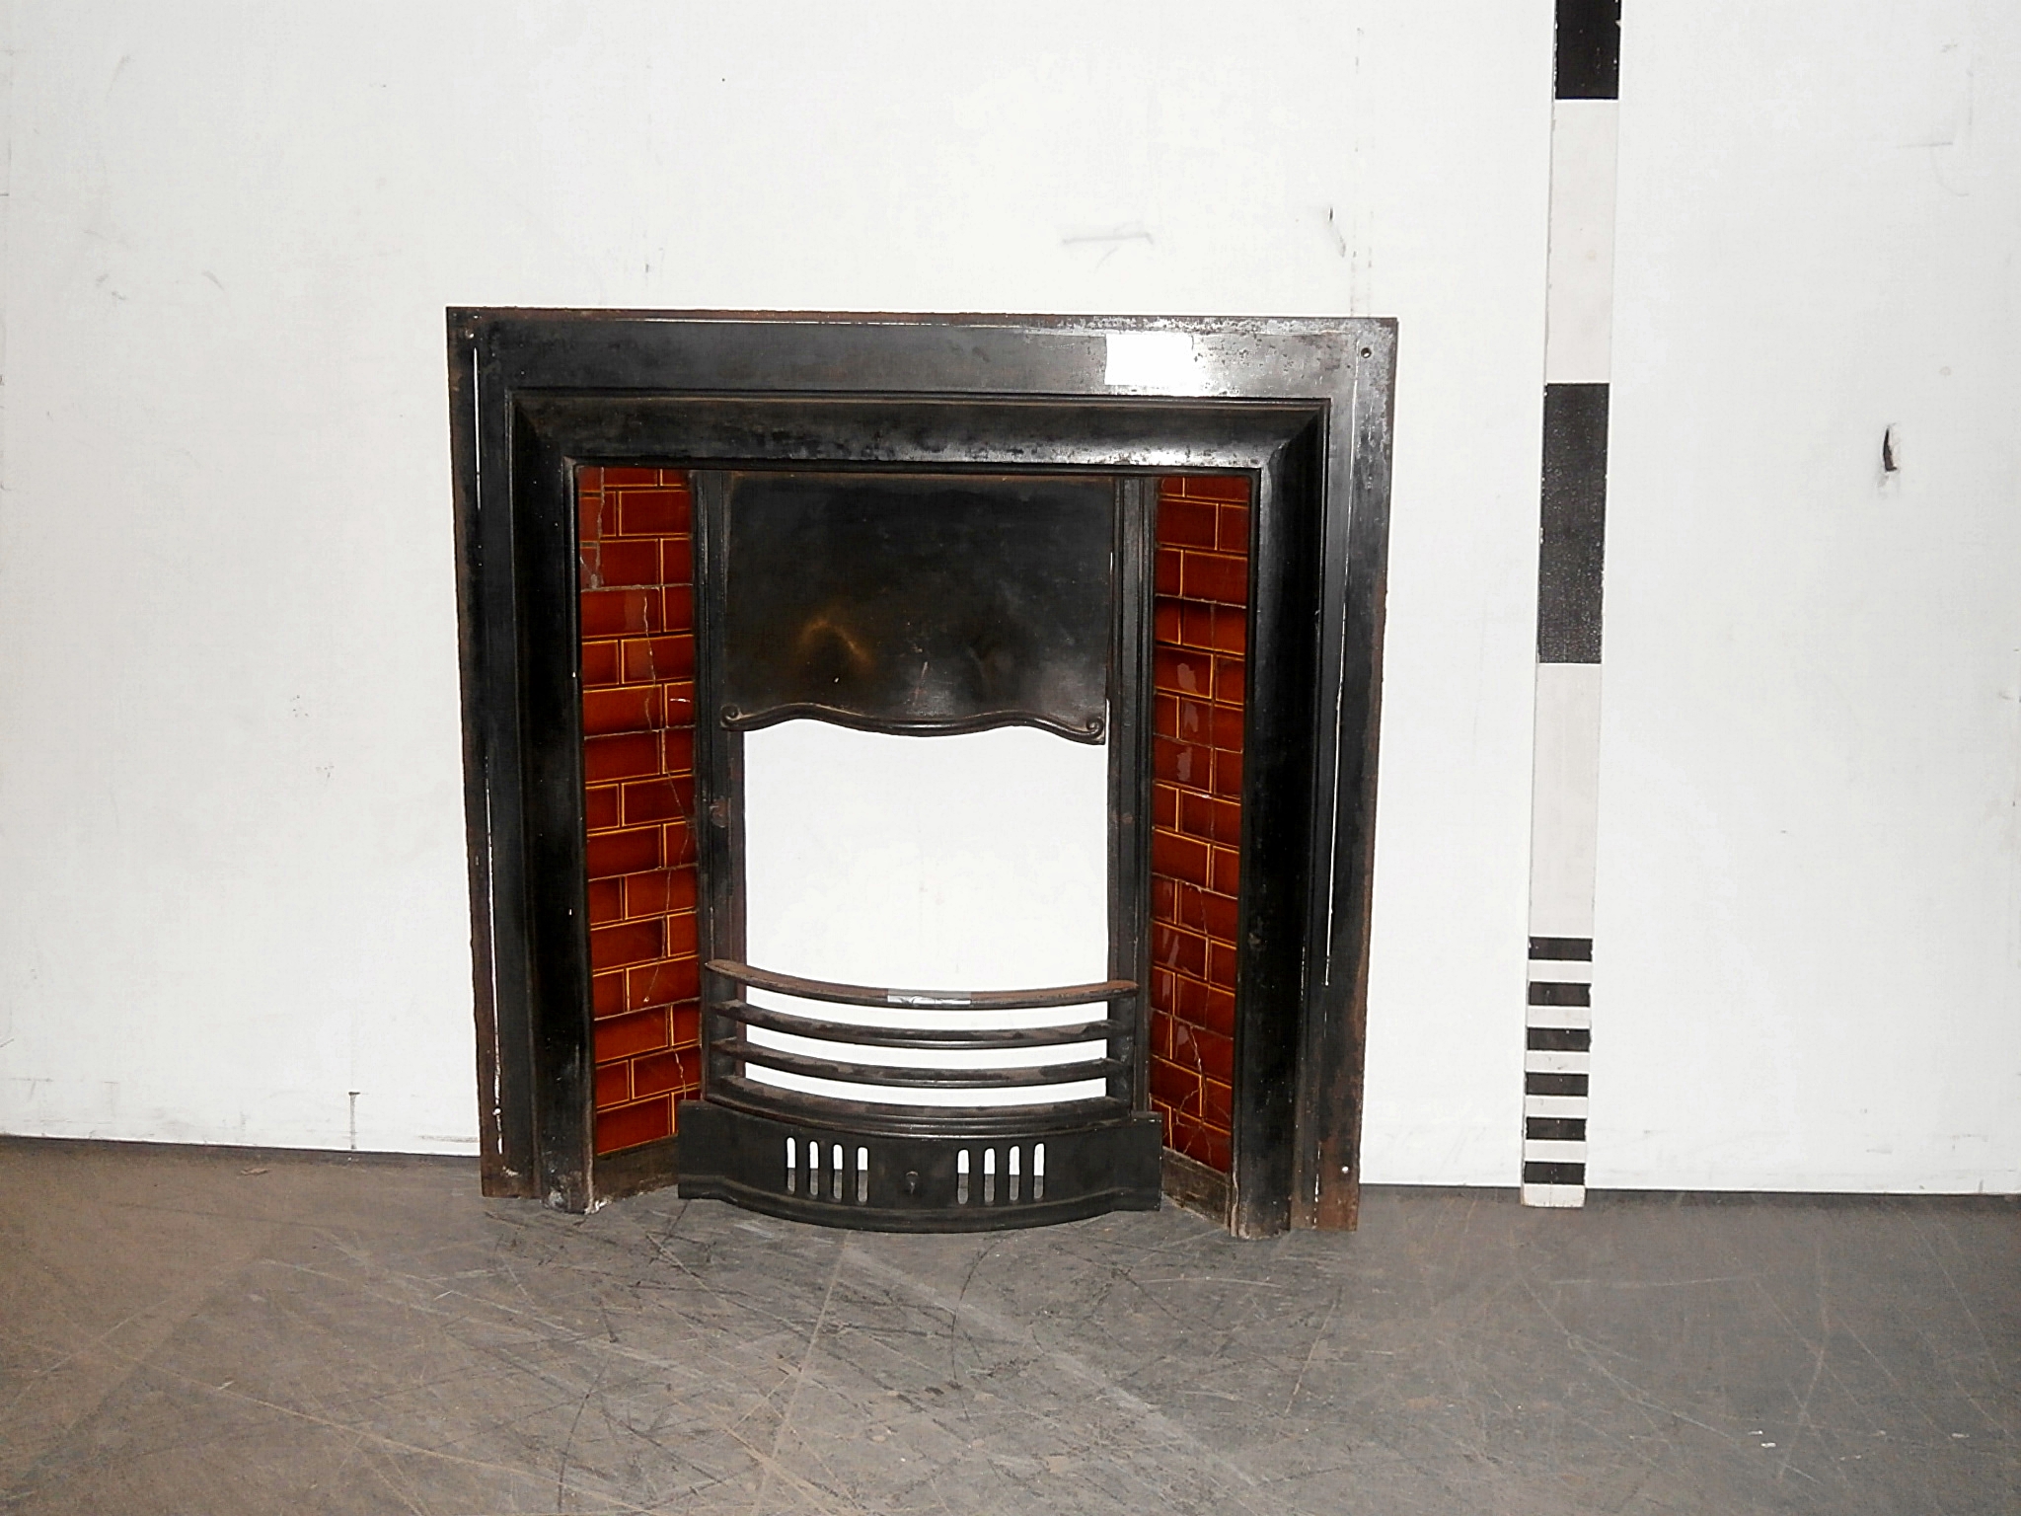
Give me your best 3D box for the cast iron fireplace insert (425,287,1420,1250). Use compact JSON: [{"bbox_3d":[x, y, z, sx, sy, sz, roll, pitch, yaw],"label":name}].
[{"bbox_3d":[-0.099,0.020,2.247,0.967,0.967,0.160,1,11,4],"label":"cast iron fireplace insert"}]

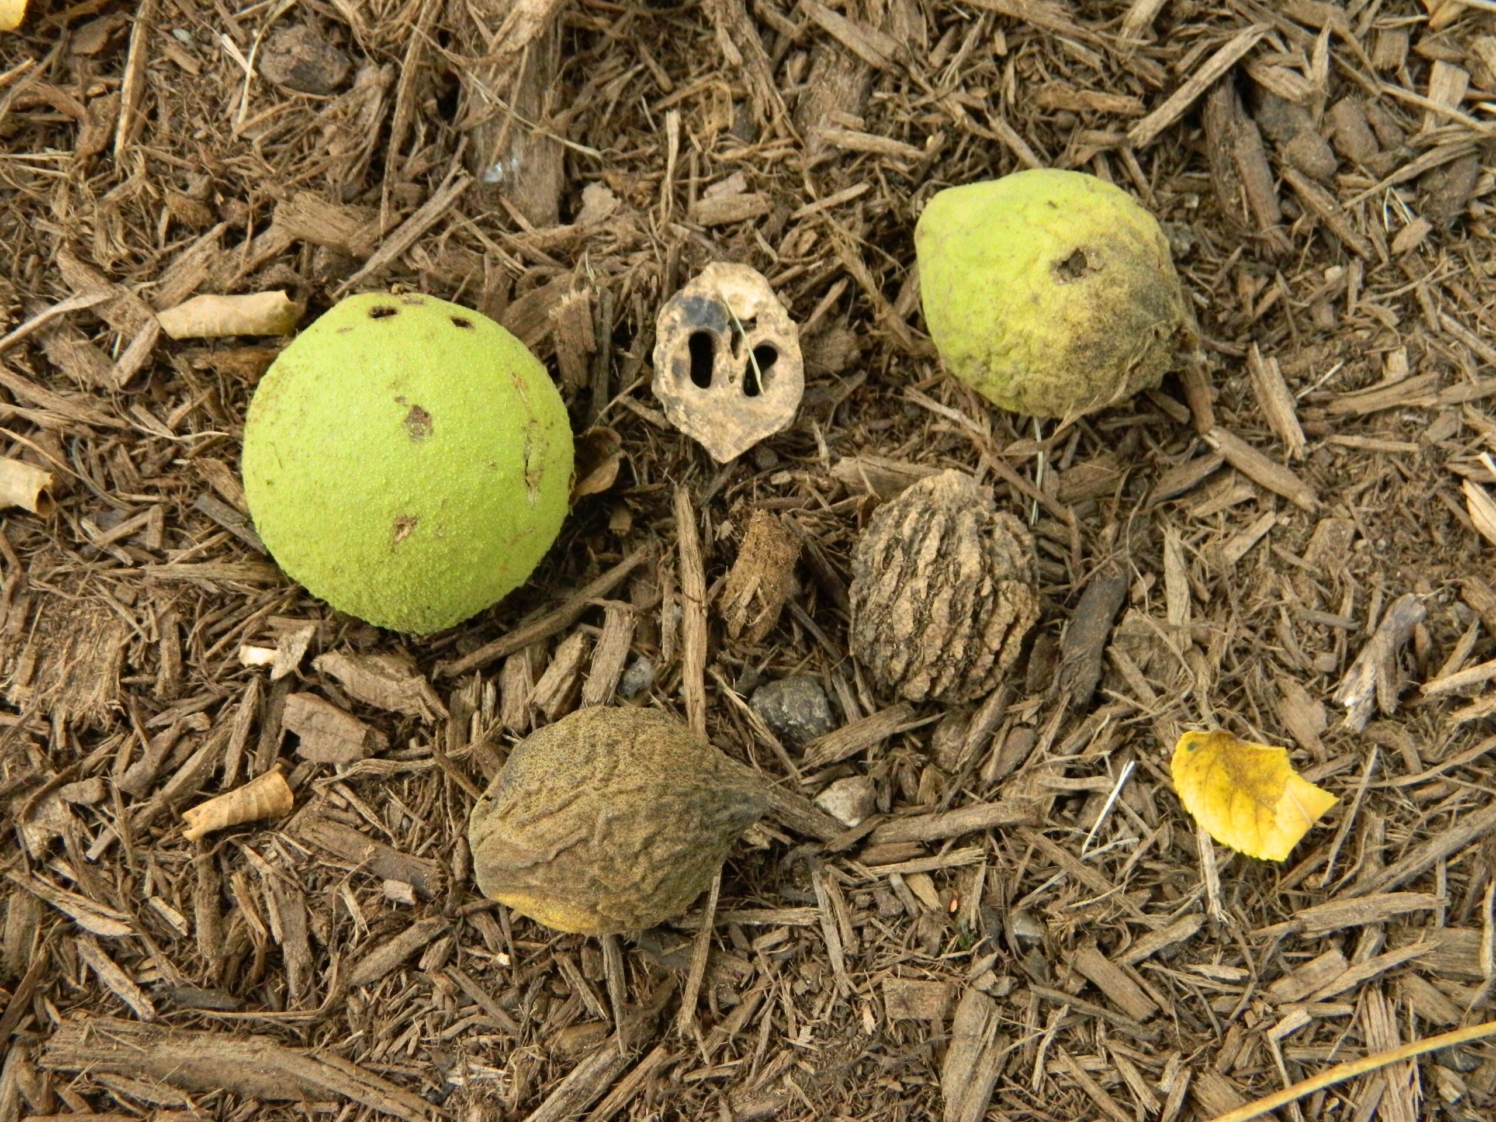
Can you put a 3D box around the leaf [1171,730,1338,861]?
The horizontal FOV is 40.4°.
[{"bbox_3d":[0.085,0.038,0.350,0.021,0.006,0.026,-42,75,-14],"label":"leaf"}]

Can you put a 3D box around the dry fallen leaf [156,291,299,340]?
[{"bbox_3d":[-0.098,-0.046,0.382,0.026,0.009,0.009,-2,70,-1],"label":"dry fallen leaf"}]

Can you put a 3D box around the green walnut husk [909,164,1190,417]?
[{"bbox_3d":[0.056,-0.049,0.368,0.051,0.043,0.045,16,71,6],"label":"green walnut husk"}]

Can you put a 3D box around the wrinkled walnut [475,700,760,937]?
[{"bbox_3d":[-0.021,0.043,0.337,0.050,0.036,0.037,-8,70,-3],"label":"wrinkled walnut"}]

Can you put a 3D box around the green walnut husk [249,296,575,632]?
[{"bbox_3d":[-0.059,-0.017,0.349,0.057,0.057,0.057,0,70,0],"label":"green walnut husk"}]

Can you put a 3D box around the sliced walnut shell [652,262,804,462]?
[{"bbox_3d":[-0.004,-0.037,0.376,0.028,0.014,0.038,3,70,1],"label":"sliced walnut shell"}]

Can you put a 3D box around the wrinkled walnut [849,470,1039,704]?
[{"bbox_3d":[0.035,0.004,0.354,0.032,0.032,0.041,6,70,2],"label":"wrinkled walnut"}]

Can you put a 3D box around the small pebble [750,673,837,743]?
[{"bbox_3d":[0.008,0.026,0.357,0.015,0.011,0.012,13,71,5],"label":"small pebble"}]

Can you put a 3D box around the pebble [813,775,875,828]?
[{"bbox_3d":[0.018,0.041,0.352,0.010,0.008,0.008,-34,73,-11],"label":"pebble"}]

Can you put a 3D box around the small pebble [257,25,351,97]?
[{"bbox_3d":[-0.088,-0.099,0.402,0.018,0.012,0.014,11,70,4],"label":"small pebble"}]

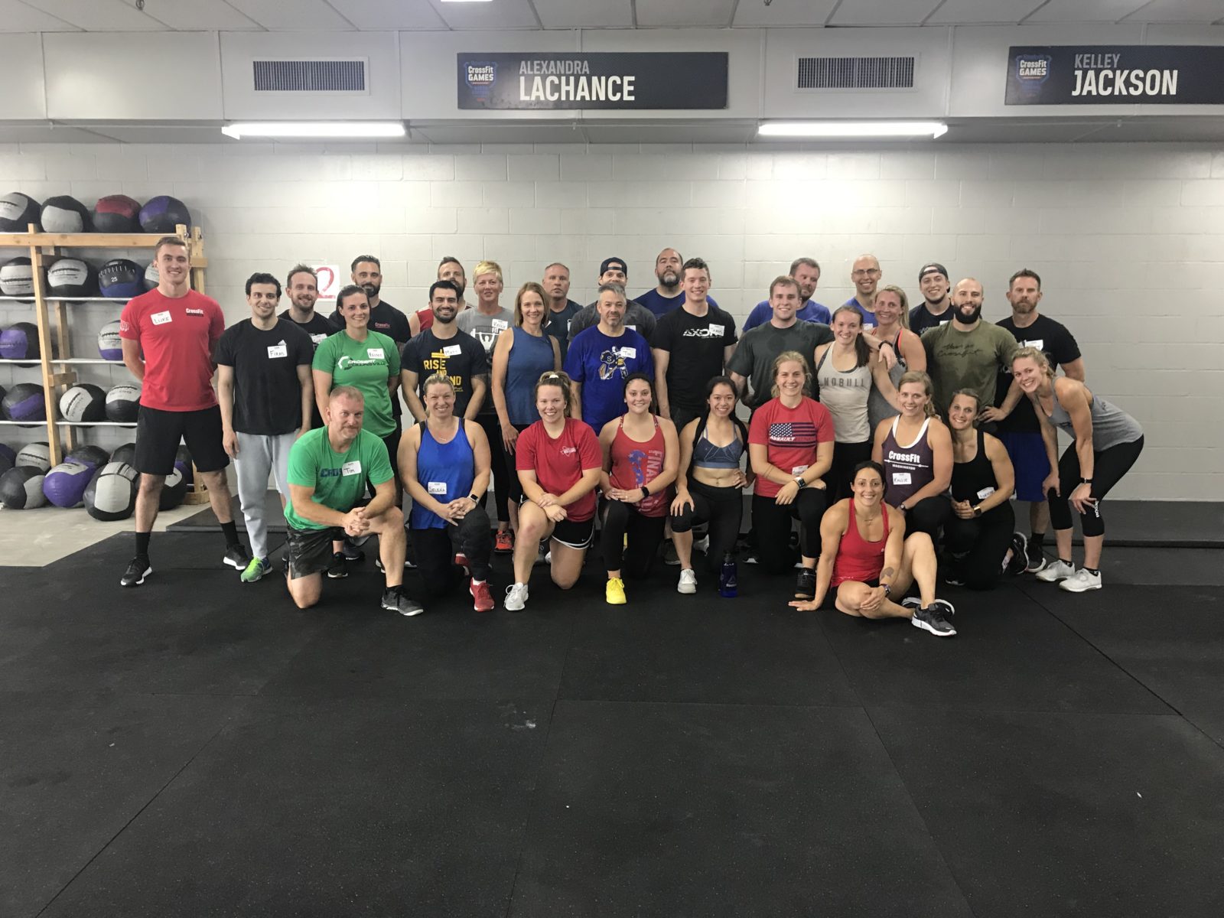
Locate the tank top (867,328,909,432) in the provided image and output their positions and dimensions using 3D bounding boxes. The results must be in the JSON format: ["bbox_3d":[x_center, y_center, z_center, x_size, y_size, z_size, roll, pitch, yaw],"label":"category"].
[{"bbox_3d":[1.649,-0.449,6.000,0.330,0.650,0.260,2,10,14],"label":"tank top"}]

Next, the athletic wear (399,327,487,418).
[{"bbox_3d":[-0.989,-0.493,5.836,0.500,0.600,0.280,0,9,-4],"label":"athletic wear"}]

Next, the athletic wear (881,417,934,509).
[{"bbox_3d":[1.629,0.029,5.433,0.320,0.540,0.250,3,16,16],"label":"athletic wear"}]

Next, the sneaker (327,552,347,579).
[{"bbox_3d":[-1.615,0.616,5.827,0.097,0.110,0.260,-2,9,-15],"label":"sneaker"}]

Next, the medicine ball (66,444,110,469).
[{"bbox_3d":[-4.119,0.073,7.793,0.350,0.350,0.350,0,10,0],"label":"medicine ball"}]

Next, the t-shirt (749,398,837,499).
[{"bbox_3d":[1.016,-0.068,5.593,0.475,0.580,0.270,2,10,10],"label":"t-shirt"}]

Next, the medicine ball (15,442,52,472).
[{"bbox_3d":[-4.520,0.051,7.838,0.350,0.350,0.350,0,9,0],"label":"medicine ball"}]

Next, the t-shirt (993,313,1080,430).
[{"bbox_3d":[2.442,-0.504,5.832,0.590,0.690,0.300,3,10,18],"label":"t-shirt"}]

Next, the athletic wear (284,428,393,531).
[{"bbox_3d":[-1.420,0.102,5.148,0.530,0.520,0.330,1,23,-17],"label":"athletic wear"}]

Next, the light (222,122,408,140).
[{"bbox_3d":[-1.994,-2.240,6.738,1.220,0.095,0.300,1,10,2],"label":"light"}]

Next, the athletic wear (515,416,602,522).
[{"bbox_3d":[-0.287,0.054,5.346,0.450,0.540,0.290,1,17,7],"label":"athletic wear"}]

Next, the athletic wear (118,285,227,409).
[{"bbox_3d":[-2.475,-0.613,5.590,0.560,0.690,0.300,-3,10,-18],"label":"athletic wear"}]

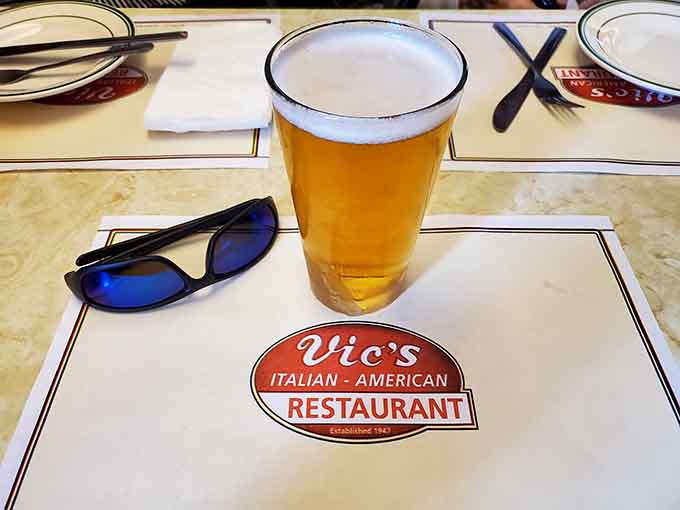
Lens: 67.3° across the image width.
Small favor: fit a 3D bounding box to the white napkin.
[{"bbox_3d":[-0.112,-0.179,0.492,0.106,0.014,0.170,0,50,0],"label":"white napkin"}]

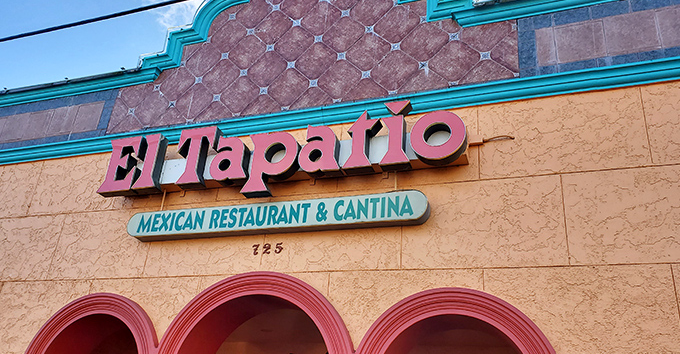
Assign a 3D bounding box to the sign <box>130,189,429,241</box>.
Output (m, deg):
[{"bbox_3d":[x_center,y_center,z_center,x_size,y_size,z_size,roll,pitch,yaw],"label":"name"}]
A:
[{"bbox_3d":[-0.761,0.432,5.186,3.331,0.279,0.154,-5,-27,19],"label":"sign"}]

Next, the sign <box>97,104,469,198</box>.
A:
[{"bbox_3d":[-0.760,-0.161,5.369,4.114,0.836,0.343,-5,-27,19],"label":"sign"}]

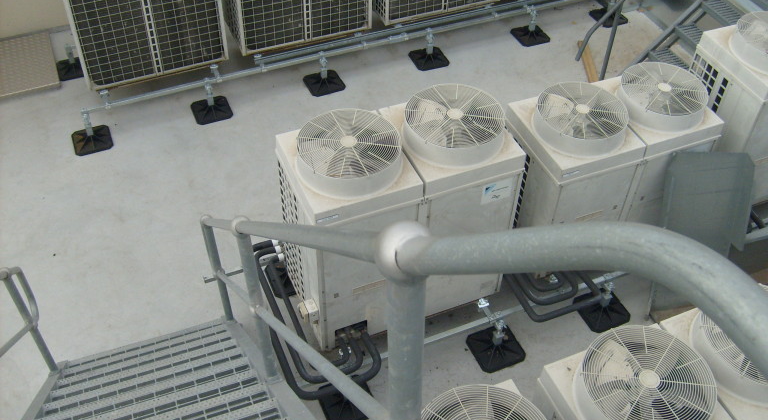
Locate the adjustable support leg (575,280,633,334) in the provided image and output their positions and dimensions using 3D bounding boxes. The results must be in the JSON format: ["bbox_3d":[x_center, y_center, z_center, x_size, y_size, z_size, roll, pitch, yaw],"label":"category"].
[{"bbox_3d":[1.600,0.612,5.571,0.334,0.355,0.334,-16,48,-16],"label":"adjustable support leg"}]

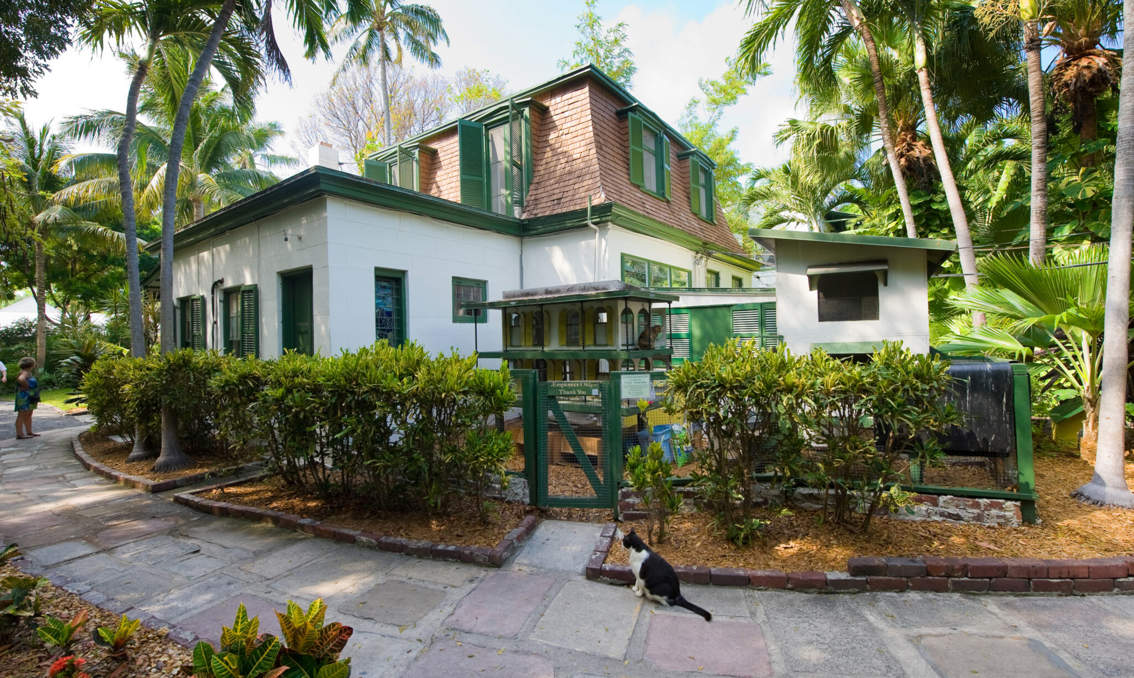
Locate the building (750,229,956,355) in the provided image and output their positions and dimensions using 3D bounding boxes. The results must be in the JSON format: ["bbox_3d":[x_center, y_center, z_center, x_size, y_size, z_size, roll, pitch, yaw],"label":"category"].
[{"bbox_3d":[4.310,-0.007,7.638,2.350,3.050,2.200,-2,0,31],"label":"building"}]

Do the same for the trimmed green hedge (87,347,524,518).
[{"bbox_3d":[-4.750,0.973,7.150,9.400,1.550,1.300,-2,0,33],"label":"trimmed green hedge"}]

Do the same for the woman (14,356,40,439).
[{"bbox_3d":[-10.500,1.106,9.800,0.460,1.570,0.340,-2,0,38],"label":"woman"}]

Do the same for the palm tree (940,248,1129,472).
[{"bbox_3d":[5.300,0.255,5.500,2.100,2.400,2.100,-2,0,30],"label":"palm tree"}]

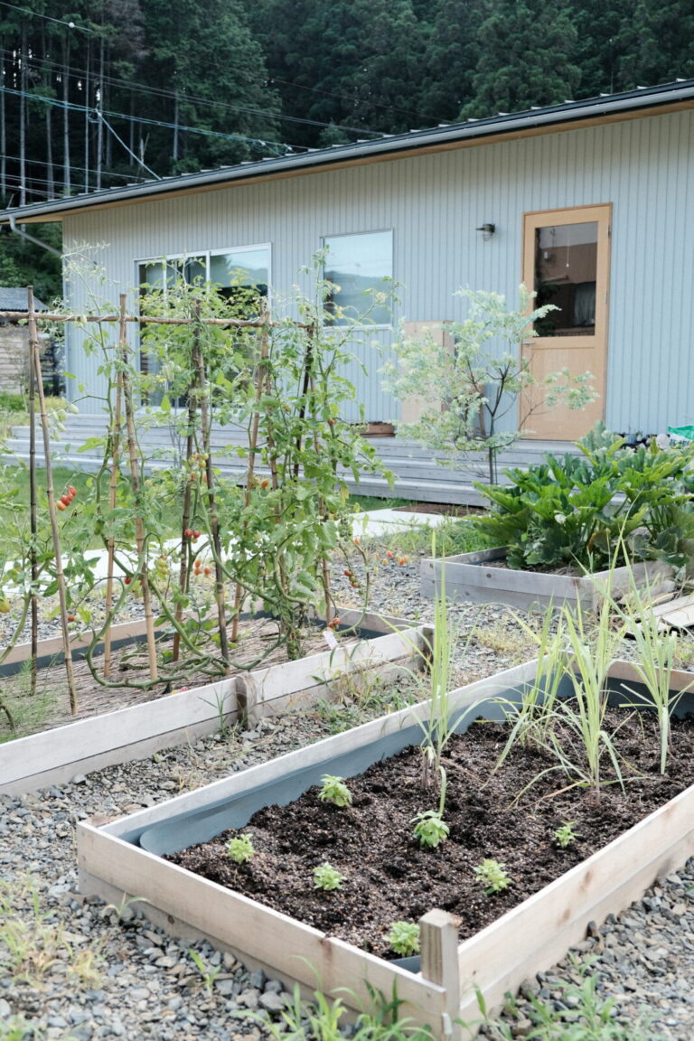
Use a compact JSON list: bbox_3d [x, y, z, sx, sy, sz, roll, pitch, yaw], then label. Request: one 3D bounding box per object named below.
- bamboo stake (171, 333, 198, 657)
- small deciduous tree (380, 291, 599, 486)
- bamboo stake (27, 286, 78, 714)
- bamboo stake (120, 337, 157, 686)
[{"bbox_3d":[-0.584,-0.077,3.777,0.022,1.224,0.022,3,8,-9],"label":"bamboo stake"},{"bbox_3d":[1.231,-1.082,9.000,1.830,1.900,1.650,1,7,8],"label":"small deciduous tree"},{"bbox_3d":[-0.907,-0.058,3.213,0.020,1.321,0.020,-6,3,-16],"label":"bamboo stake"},{"bbox_3d":[-0.699,-0.037,3.514,0.024,1.199,0.024,-5,5,-11],"label":"bamboo stake"}]

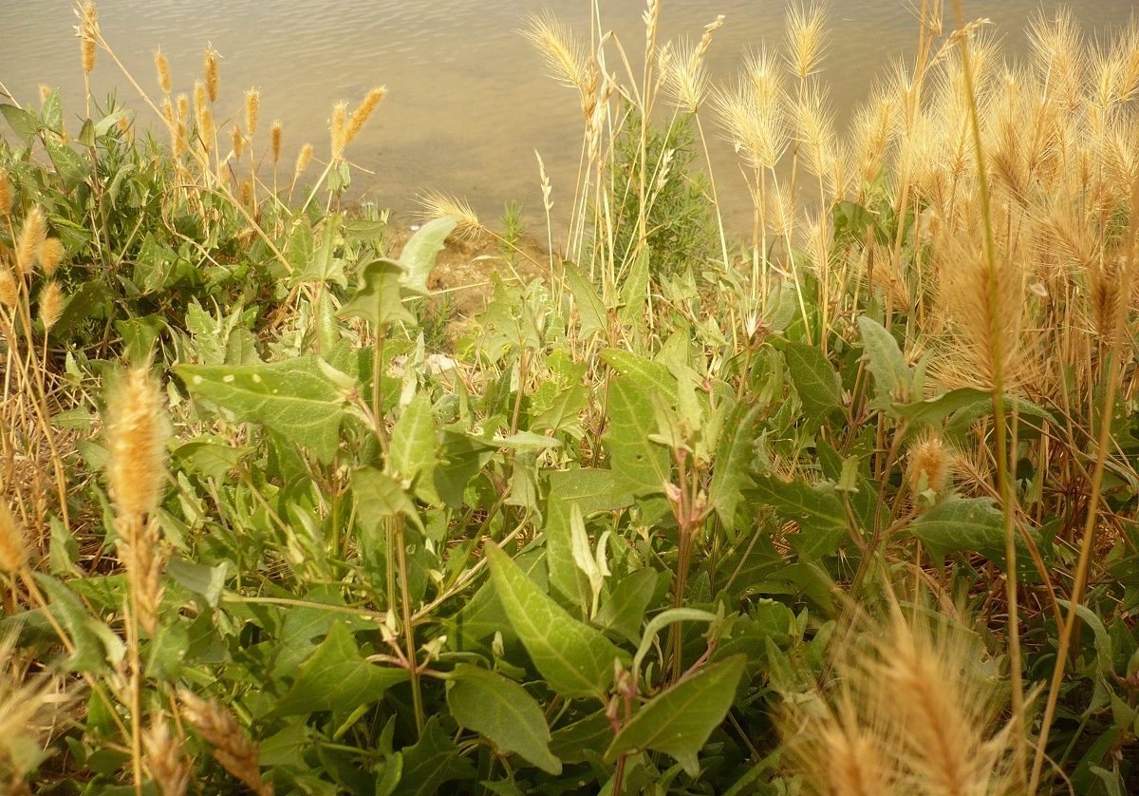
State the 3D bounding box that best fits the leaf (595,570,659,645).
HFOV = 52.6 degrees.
[{"bbox_3d":[0.029,0.093,0.530,0.029,0.013,0.037,31,65,19],"label":"leaf"}]

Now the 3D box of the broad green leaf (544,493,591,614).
[{"bbox_3d":[-0.001,0.074,0.550,0.024,0.011,0.059,-9,69,3],"label":"broad green leaf"}]

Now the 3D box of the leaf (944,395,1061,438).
[{"bbox_3d":[0.251,0.012,0.670,0.065,0.016,0.026,-5,44,5],"label":"leaf"}]

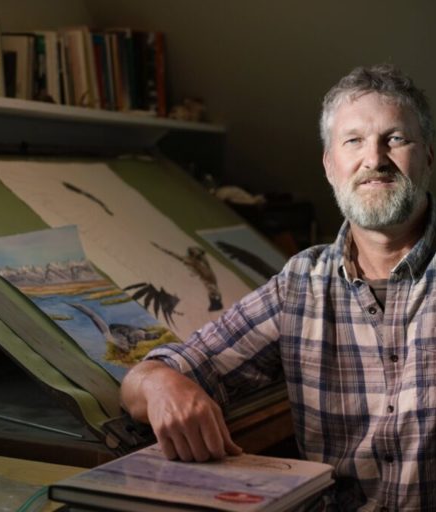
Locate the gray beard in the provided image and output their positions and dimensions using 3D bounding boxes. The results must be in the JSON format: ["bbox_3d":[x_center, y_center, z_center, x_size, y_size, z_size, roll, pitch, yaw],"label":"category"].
[{"bbox_3d":[0.243,-0.085,1.770,0.140,0.092,0.100,-1,2,11],"label":"gray beard"}]

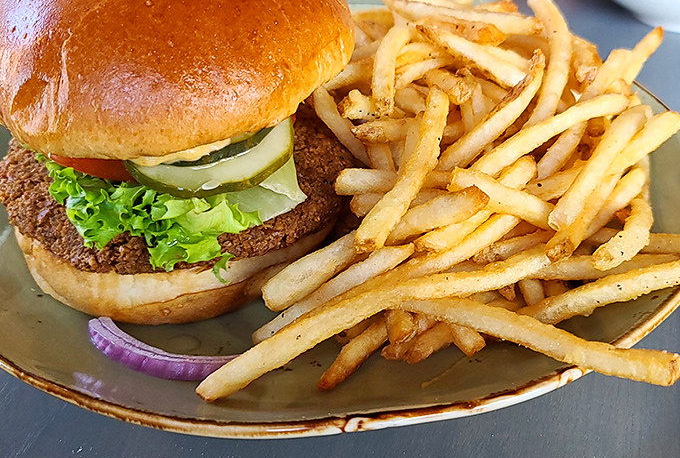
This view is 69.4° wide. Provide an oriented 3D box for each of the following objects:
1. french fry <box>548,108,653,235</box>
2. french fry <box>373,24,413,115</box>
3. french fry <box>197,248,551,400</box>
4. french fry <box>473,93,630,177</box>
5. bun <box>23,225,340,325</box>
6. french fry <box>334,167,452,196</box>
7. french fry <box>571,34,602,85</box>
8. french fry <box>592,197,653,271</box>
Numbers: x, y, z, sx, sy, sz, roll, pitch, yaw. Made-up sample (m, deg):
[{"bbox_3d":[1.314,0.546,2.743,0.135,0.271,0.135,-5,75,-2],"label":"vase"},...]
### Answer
[{"bbox_3d":[0.088,-0.022,0.164,0.008,0.008,0.073,31,55,30],"label":"french fry"},{"bbox_3d":[0.022,-0.066,0.200,0.011,0.009,0.054,8,56,9],"label":"french fry"},{"bbox_3d":[0.013,0.023,0.137,0.103,0.009,0.011,-19,45,-8],"label":"french fry"},{"bbox_3d":[0.081,-0.037,0.182,0.082,0.009,0.009,-25,48,-21],"label":"french fry"},{"bbox_3d":[-0.057,-0.011,0.186,0.111,0.027,0.111,0,42,0],"label":"bun"},{"bbox_3d":[0.020,-0.018,0.176,0.041,0.008,0.008,-3,42,0],"label":"french fry"},{"bbox_3d":[0.112,-0.081,0.227,0.009,0.009,0.034,2,58,2],"label":"french fry"},{"bbox_3d":[0.090,0.001,0.155,0.011,0.009,0.033,32,60,30],"label":"french fry"}]

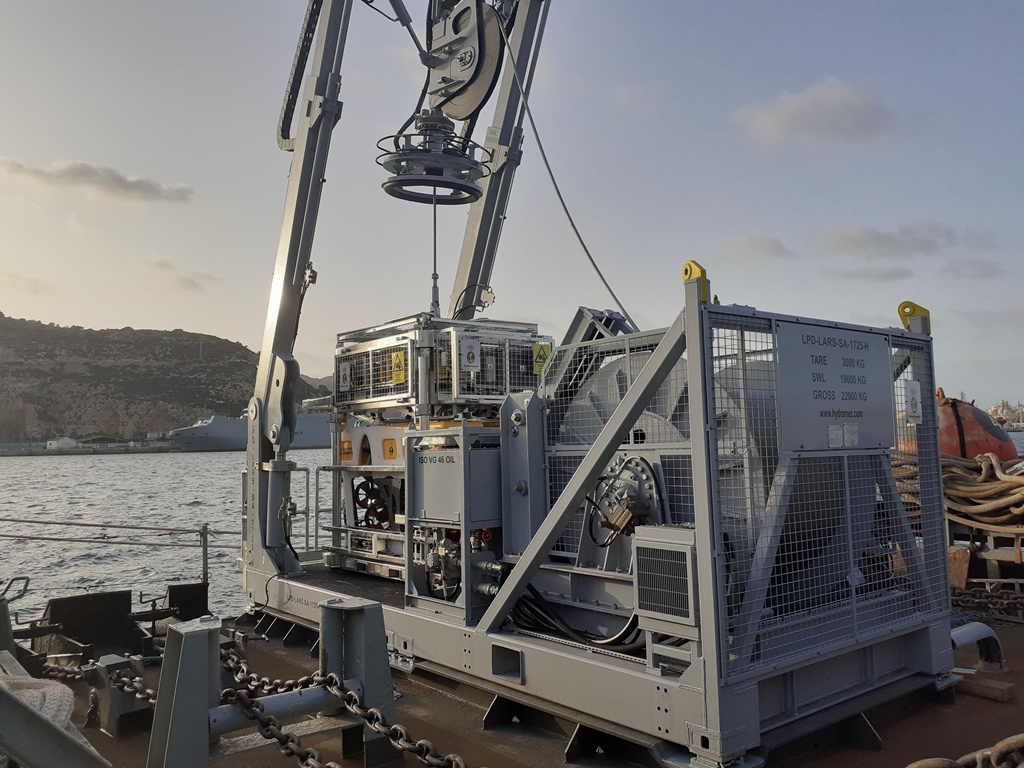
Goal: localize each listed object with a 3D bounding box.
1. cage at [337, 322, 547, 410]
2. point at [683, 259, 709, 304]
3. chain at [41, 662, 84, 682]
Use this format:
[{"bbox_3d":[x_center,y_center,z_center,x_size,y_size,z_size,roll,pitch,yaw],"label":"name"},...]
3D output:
[{"bbox_3d":[-0.743,-0.113,8.051,1.380,0.790,1.980,3,-7,-38],"label":"cage"},{"bbox_3d":[0.932,-0.515,4.084,0.042,0.245,0.215,0,-6,-16],"label":"point"},{"bbox_3d":[-3.439,2.165,6.130,0.110,0.170,1.020,4,-8,-45],"label":"chain"}]

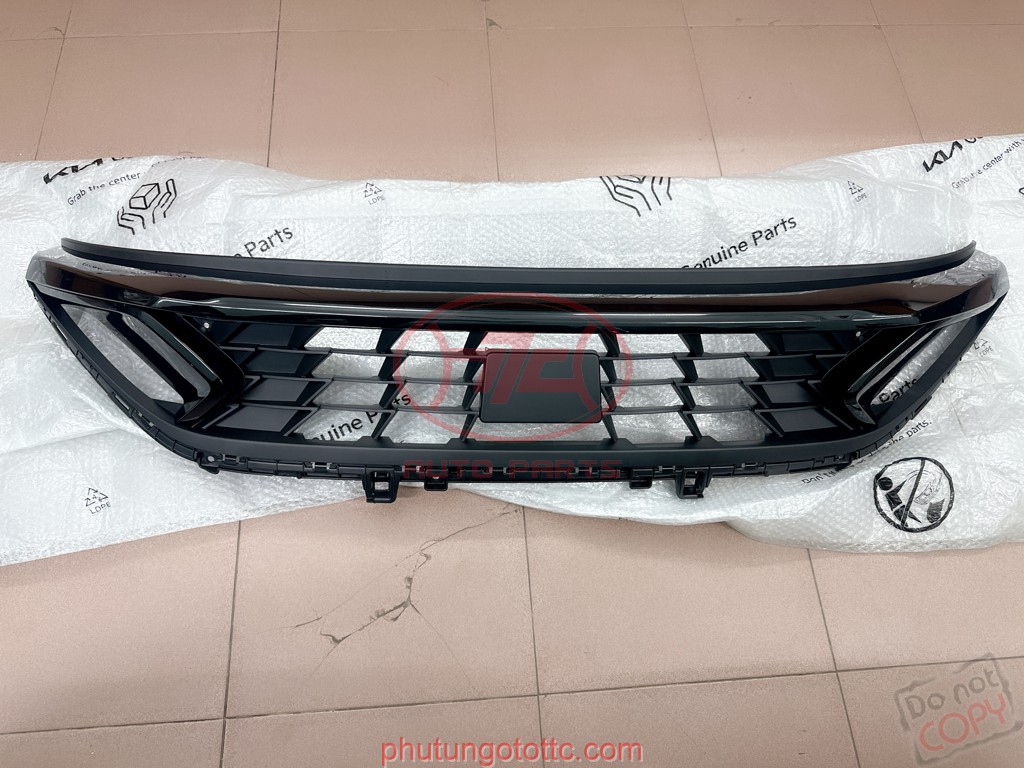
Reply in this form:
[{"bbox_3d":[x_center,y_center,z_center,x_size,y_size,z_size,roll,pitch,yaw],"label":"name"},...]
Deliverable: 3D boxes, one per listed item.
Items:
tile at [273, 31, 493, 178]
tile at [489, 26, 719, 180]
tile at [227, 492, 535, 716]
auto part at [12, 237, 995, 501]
[{"bbox_3d":[-0.234,-0.501,1.308,0.400,0.010,0.400,-3,67,-4],"label":"tile"},{"bbox_3d":[0.165,-0.520,1.334,0.400,0.010,0.400,-3,67,-4],"label":"tile"},{"bbox_3d":[-0.178,0.233,0.993,0.400,0.010,0.400,-3,67,-4],"label":"tile"},{"bbox_3d":[0.033,-0.063,0.978,1.550,0.220,0.445,0,67,-2],"label":"auto part"}]

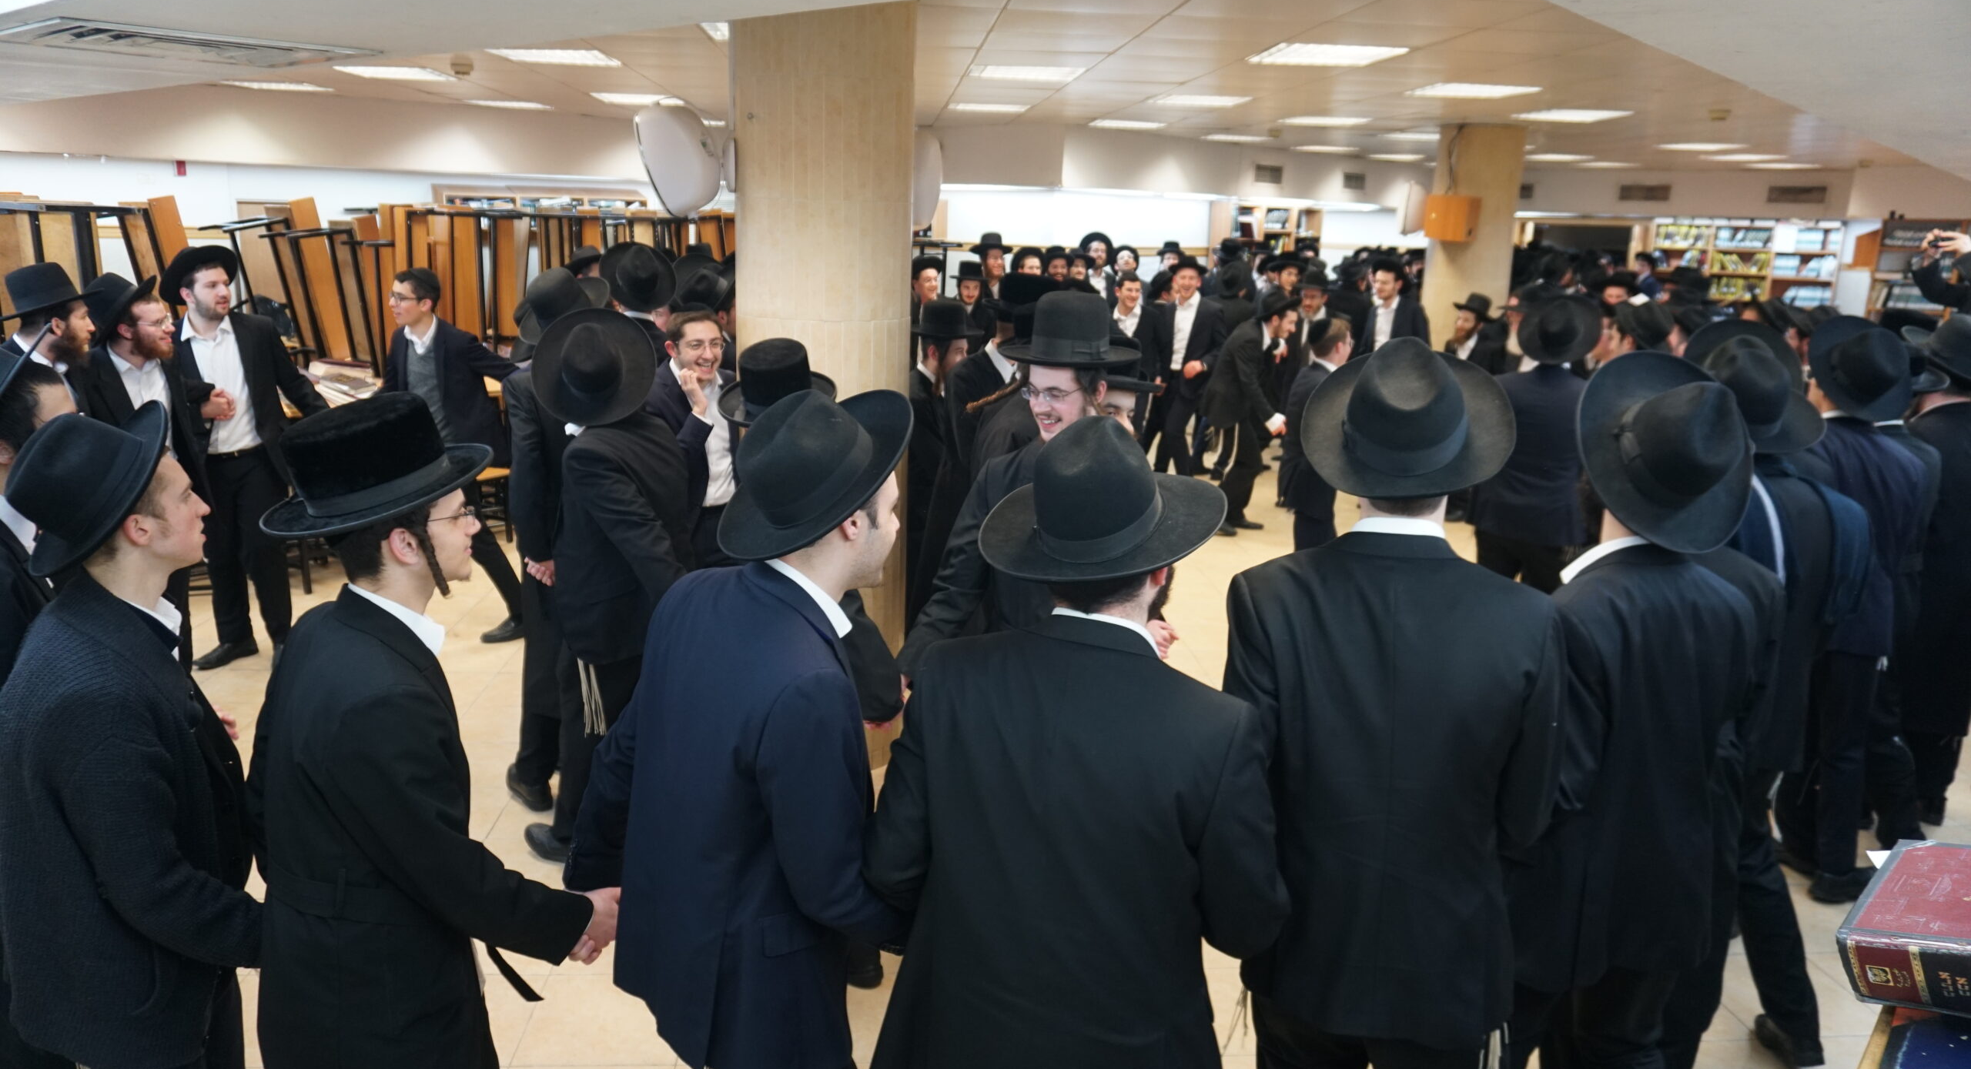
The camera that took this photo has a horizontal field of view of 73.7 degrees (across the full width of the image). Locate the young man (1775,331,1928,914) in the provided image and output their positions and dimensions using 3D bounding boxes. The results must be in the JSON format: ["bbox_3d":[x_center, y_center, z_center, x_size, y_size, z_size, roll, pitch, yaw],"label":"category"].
[{"bbox_3d":[2.816,0.238,4.219,0.520,1.820,0.450,-6,15,-29],"label":"young man"}]

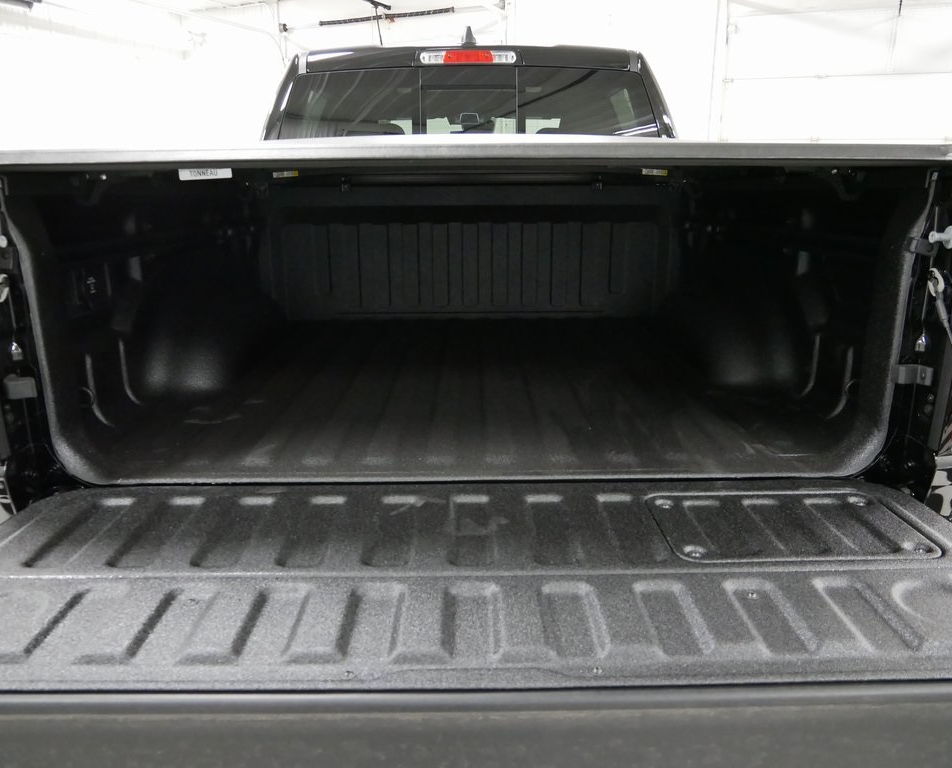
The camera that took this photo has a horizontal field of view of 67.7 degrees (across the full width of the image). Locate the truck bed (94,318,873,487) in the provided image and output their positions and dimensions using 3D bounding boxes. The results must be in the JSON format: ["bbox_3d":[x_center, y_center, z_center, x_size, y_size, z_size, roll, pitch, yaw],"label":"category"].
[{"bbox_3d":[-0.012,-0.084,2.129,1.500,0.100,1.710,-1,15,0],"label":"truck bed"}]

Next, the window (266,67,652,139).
[{"bbox_3d":[-0.029,-1.120,2.946,1.570,0.400,0.100,-1,-3,0],"label":"window"}]

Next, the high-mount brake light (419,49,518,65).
[{"bbox_3d":[-0.031,-1.358,2.944,0.405,0.058,0.050,-1,15,0],"label":"high-mount brake light"}]

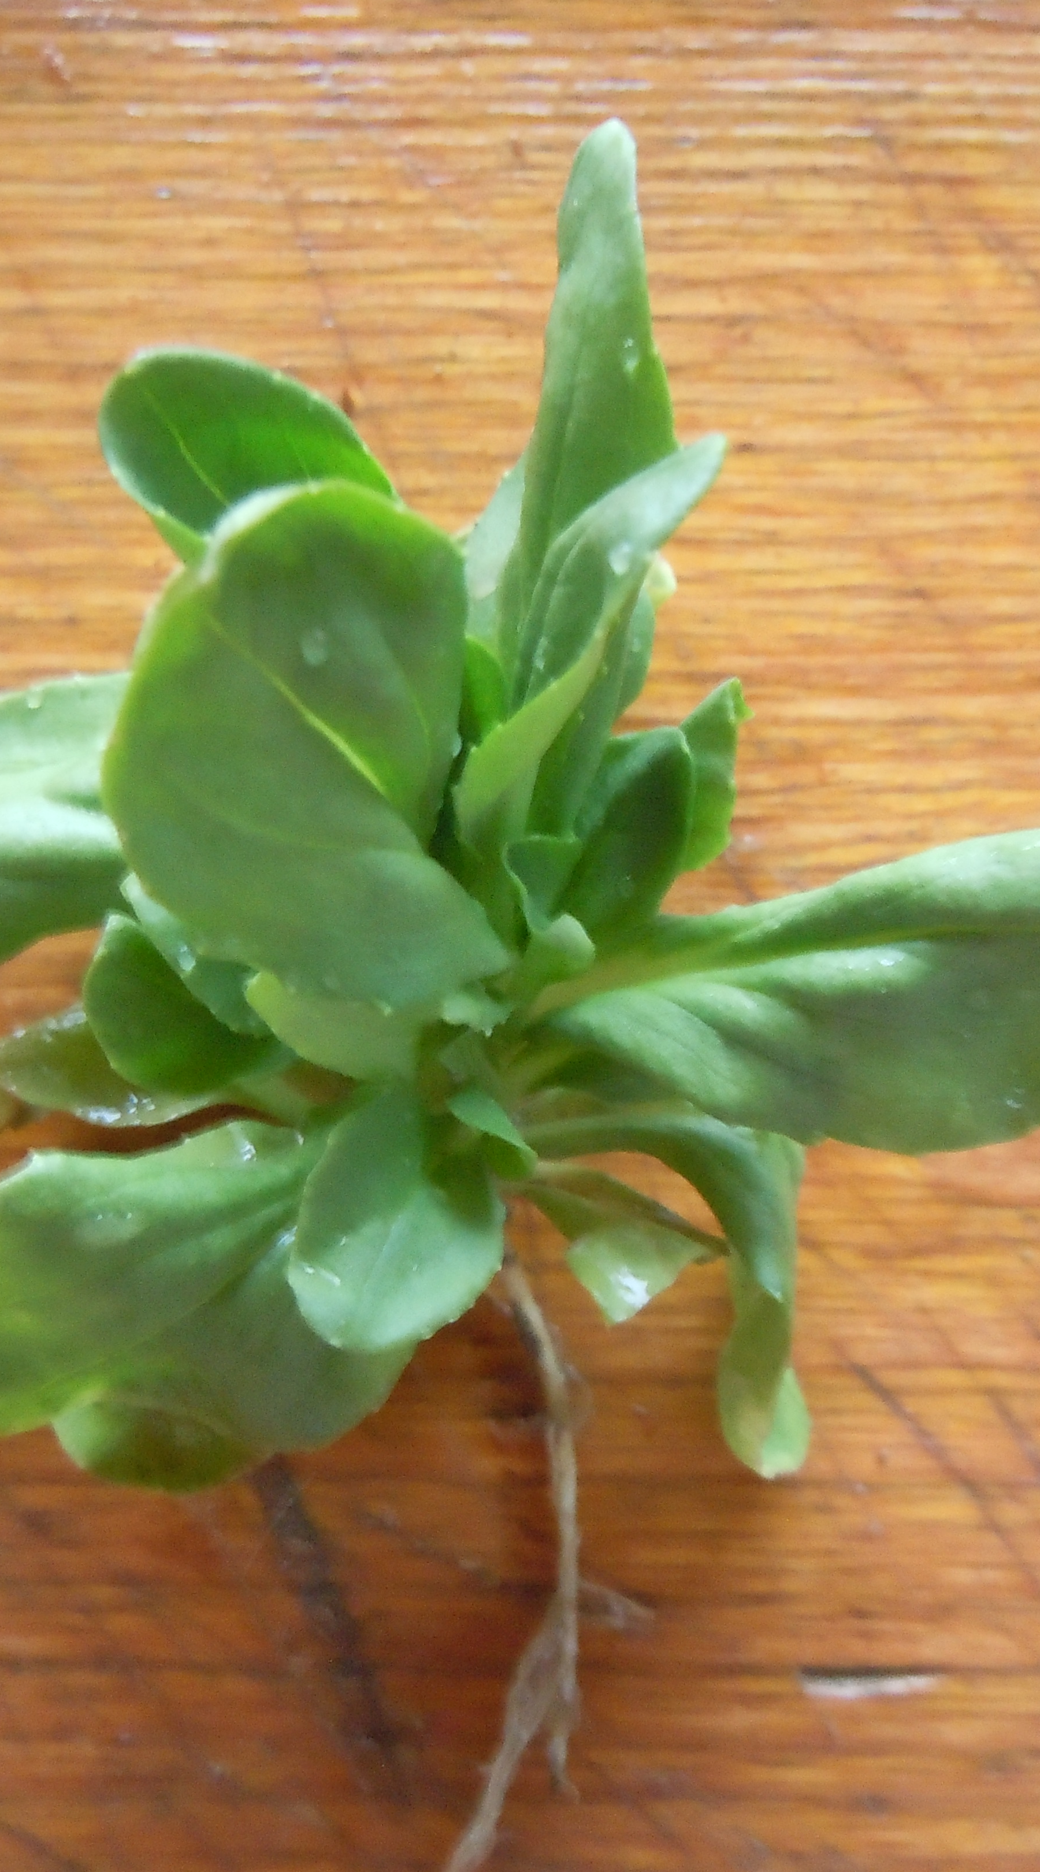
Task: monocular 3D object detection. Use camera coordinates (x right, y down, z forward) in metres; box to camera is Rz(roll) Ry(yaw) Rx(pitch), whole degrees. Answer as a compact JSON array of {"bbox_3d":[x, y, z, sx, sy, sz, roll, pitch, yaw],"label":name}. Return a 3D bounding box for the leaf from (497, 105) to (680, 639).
[{"bbox_3d":[0.009,-0.068,0.272,0.020,0.013,0.072,7,84,9],"label":"leaf"}]

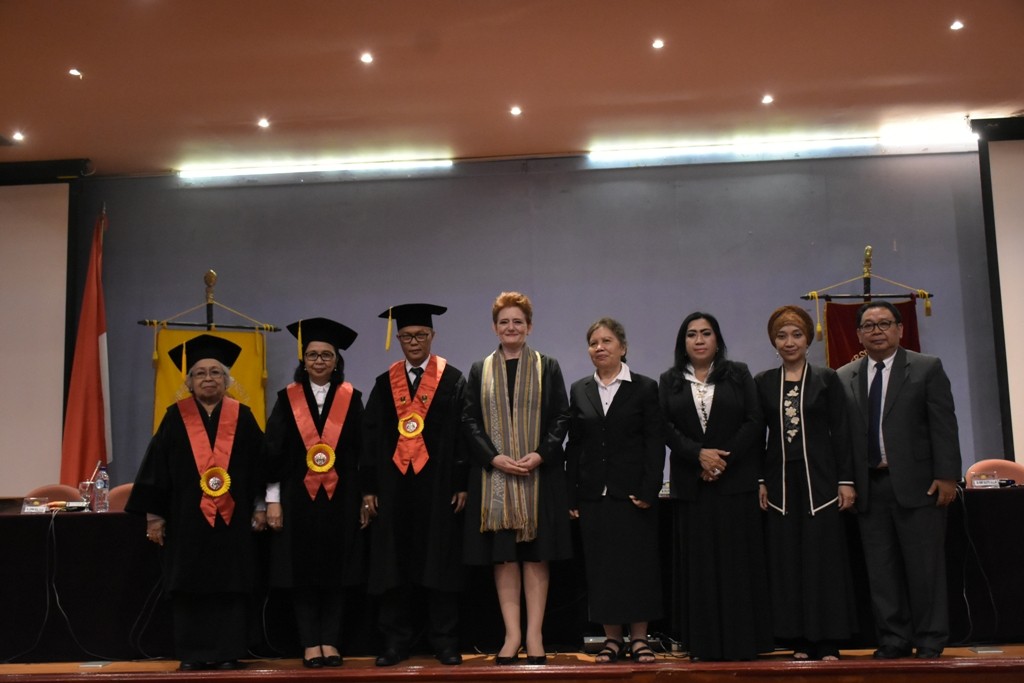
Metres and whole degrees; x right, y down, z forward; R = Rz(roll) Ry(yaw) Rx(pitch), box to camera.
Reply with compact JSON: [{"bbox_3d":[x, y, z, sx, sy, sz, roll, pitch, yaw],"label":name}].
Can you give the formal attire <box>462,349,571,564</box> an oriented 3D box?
[{"bbox_3d":[0.022,0.557,4.964,0.520,1.040,0.340,-2,-7,0],"label":"formal attire"}]

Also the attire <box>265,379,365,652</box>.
[{"bbox_3d":[-0.957,0.824,4.959,0.500,1.293,0.320,-1,-7,0],"label":"attire"}]

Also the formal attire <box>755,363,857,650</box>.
[{"bbox_3d":[1.389,0.771,4.845,0.490,1.309,0.360,-4,-7,20],"label":"formal attire"}]

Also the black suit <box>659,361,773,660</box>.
[{"bbox_3d":[0.964,0.801,4.854,0.540,1.393,0.420,-3,-7,15],"label":"black suit"}]

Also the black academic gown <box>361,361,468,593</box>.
[{"bbox_3d":[-0.474,0.641,4.965,0.540,1.103,0.330,-2,-7,2],"label":"black academic gown"}]

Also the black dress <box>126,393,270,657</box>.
[{"bbox_3d":[-1.530,0.901,4.963,0.670,1.250,0.360,-1,-7,-2],"label":"black dress"}]

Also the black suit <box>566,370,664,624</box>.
[{"bbox_3d":[0.495,0.753,4.946,0.470,1.214,0.330,-3,-7,15],"label":"black suit"}]

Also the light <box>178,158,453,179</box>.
[{"bbox_3d":[-1.706,-1.505,8.888,2.405,0.080,0.080,-2,-7,4],"label":"light"}]

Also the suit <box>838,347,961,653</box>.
[{"bbox_3d":[1.829,0.746,4.834,0.550,1.429,0.360,-6,-8,32],"label":"suit"}]

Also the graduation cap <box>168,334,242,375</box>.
[{"bbox_3d":[-1.500,0.064,5.030,0.335,0.140,0.300,1,-29,-1],"label":"graduation cap"}]

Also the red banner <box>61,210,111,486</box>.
[{"bbox_3d":[-2.845,0.083,6.846,0.340,1.930,0.250,0,-7,-12],"label":"red banner"}]

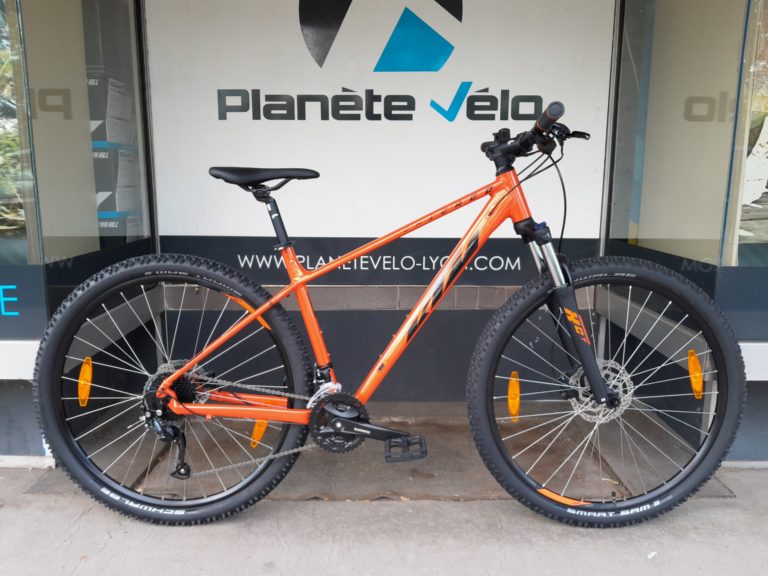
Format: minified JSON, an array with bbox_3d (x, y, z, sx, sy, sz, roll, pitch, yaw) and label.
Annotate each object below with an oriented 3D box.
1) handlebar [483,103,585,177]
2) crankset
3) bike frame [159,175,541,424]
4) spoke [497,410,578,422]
[{"bbox_3d":[0.340,-0.352,1.446,0.165,0.125,0.720,1,7,1],"label":"handlebar"},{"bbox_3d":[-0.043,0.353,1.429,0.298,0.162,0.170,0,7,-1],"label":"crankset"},{"bbox_3d":[-0.092,0.032,1.488,0.952,0.665,0.156,0,7,-1],"label":"bike frame"},{"bbox_3d":[0.423,0.336,1.528,0.247,0.004,0.004,-7,6,9],"label":"spoke"}]

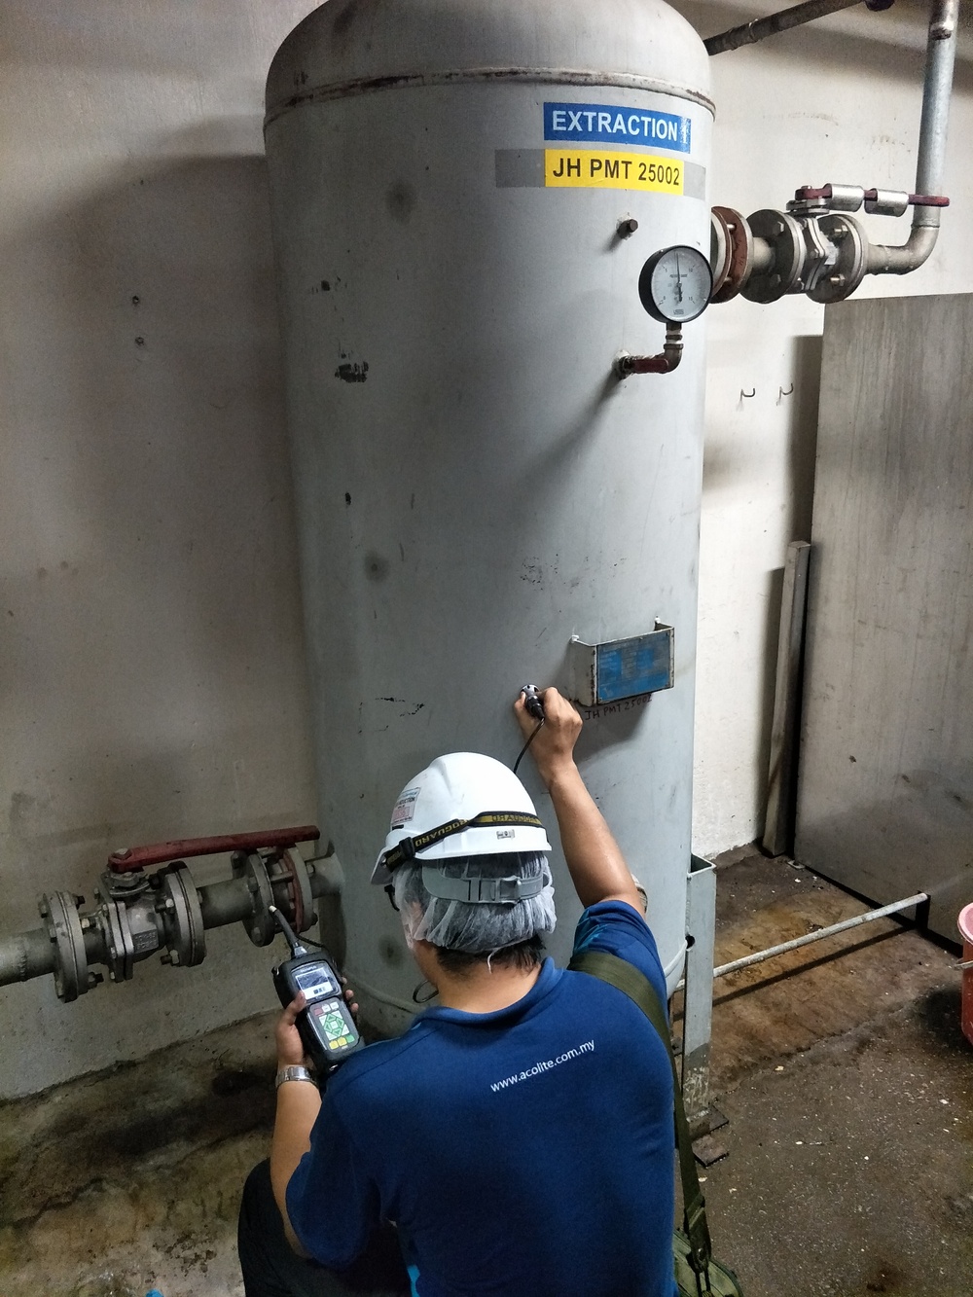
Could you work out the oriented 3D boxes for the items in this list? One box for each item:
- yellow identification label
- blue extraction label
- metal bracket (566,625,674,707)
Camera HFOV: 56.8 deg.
[{"bbox_3d":[0.199,-0.697,1.316,0.255,0.049,0.021,-11,18,-29],"label":"yellow identification label"},{"bbox_3d":[0.203,-0.756,1.305,0.273,0.049,0.025,-11,18,-30],"label":"blue extraction label"},{"bbox_3d":[0.232,0.026,1.502,0.172,0.104,0.047,-11,19,-30],"label":"metal bracket"}]

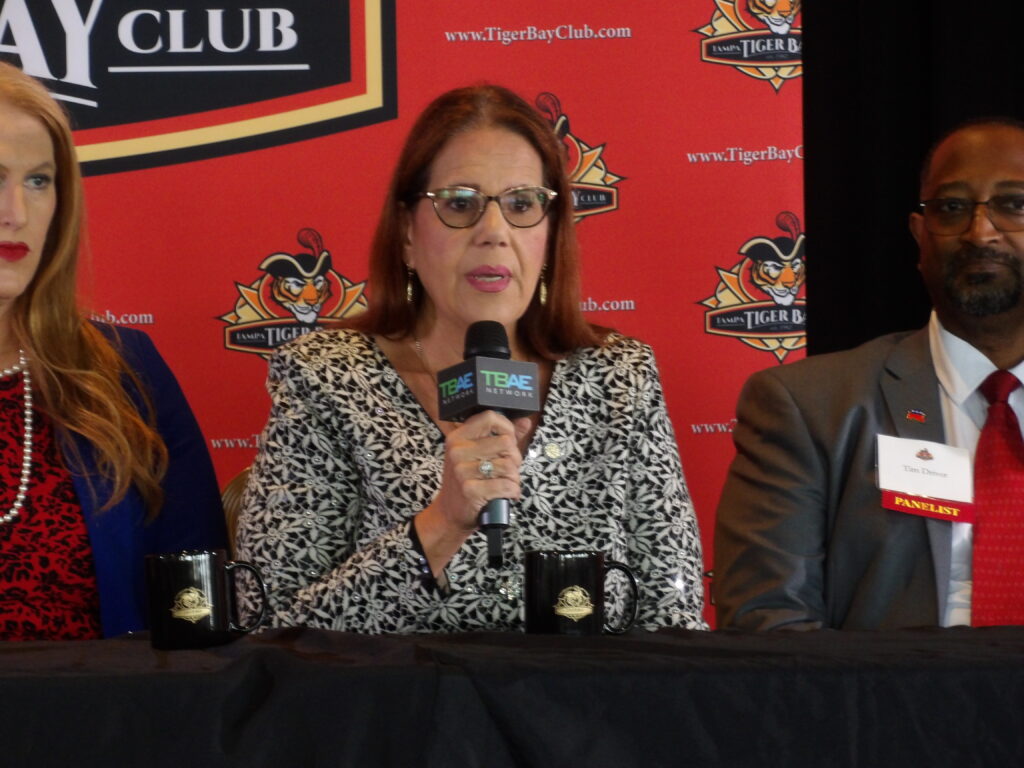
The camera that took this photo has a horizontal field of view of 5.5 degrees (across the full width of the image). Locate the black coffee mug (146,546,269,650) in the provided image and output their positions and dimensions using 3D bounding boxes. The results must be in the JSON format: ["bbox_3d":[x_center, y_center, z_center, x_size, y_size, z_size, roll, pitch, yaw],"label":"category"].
[{"bbox_3d":[-0.310,0.219,10.900,0.121,0.097,0.083,-4,-1,3],"label":"black coffee mug"}]

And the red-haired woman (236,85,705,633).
[{"bbox_3d":[-0.045,0.330,11.250,0.530,1.290,0.720,0,-1,-13],"label":"red-haired woman"}]

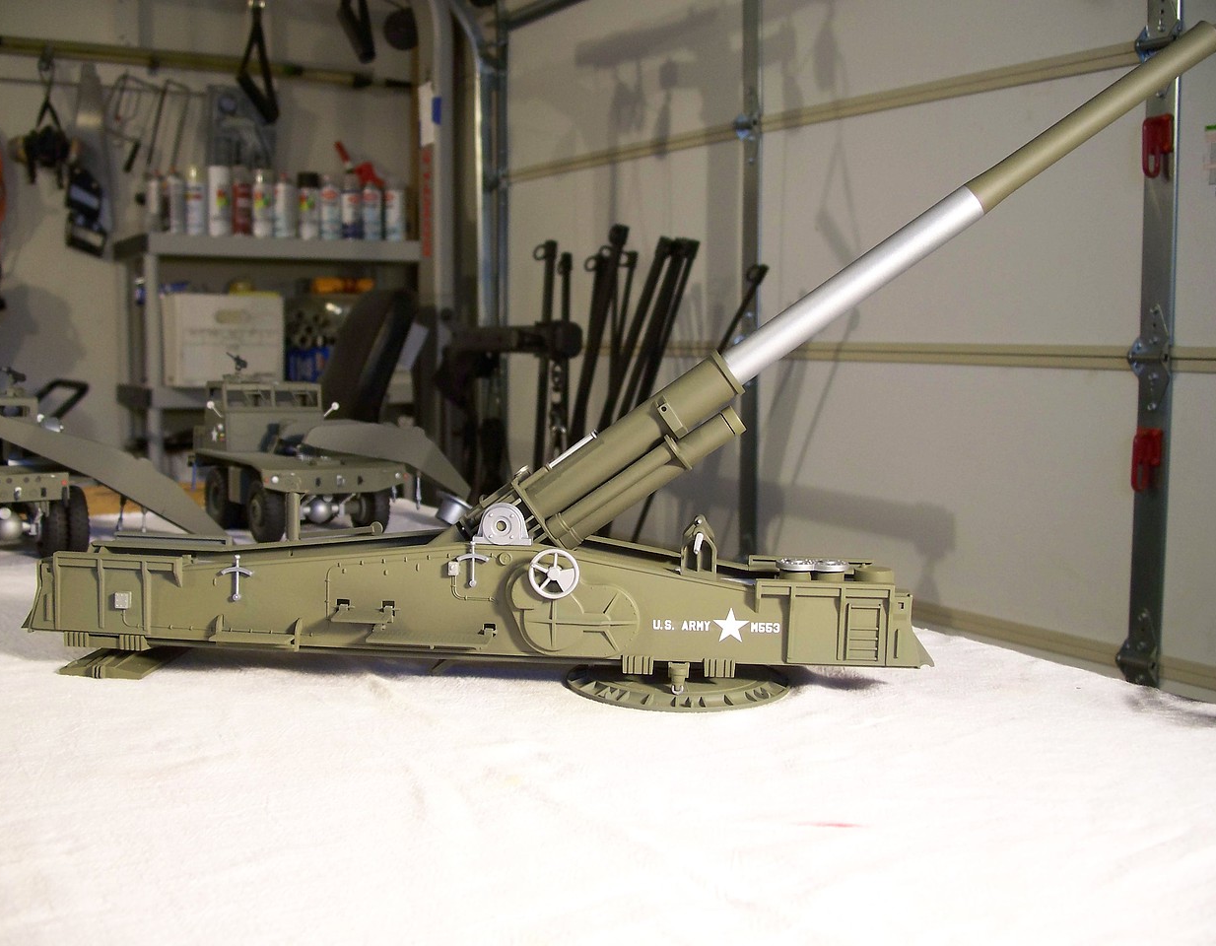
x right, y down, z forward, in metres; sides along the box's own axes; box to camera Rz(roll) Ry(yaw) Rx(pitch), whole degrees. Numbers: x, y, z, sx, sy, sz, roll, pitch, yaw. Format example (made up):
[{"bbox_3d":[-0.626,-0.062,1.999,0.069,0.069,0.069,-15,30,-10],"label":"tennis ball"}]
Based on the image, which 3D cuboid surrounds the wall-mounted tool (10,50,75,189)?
[{"bbox_3d":[-1.664,-1.037,3.970,0.185,0.390,0.130,-4,7,-32],"label":"wall-mounted tool"}]

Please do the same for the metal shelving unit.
[{"bbox_3d":[-1.084,-0.065,4.484,0.914,1.385,0.480,-4,7,-31],"label":"metal shelving unit"}]

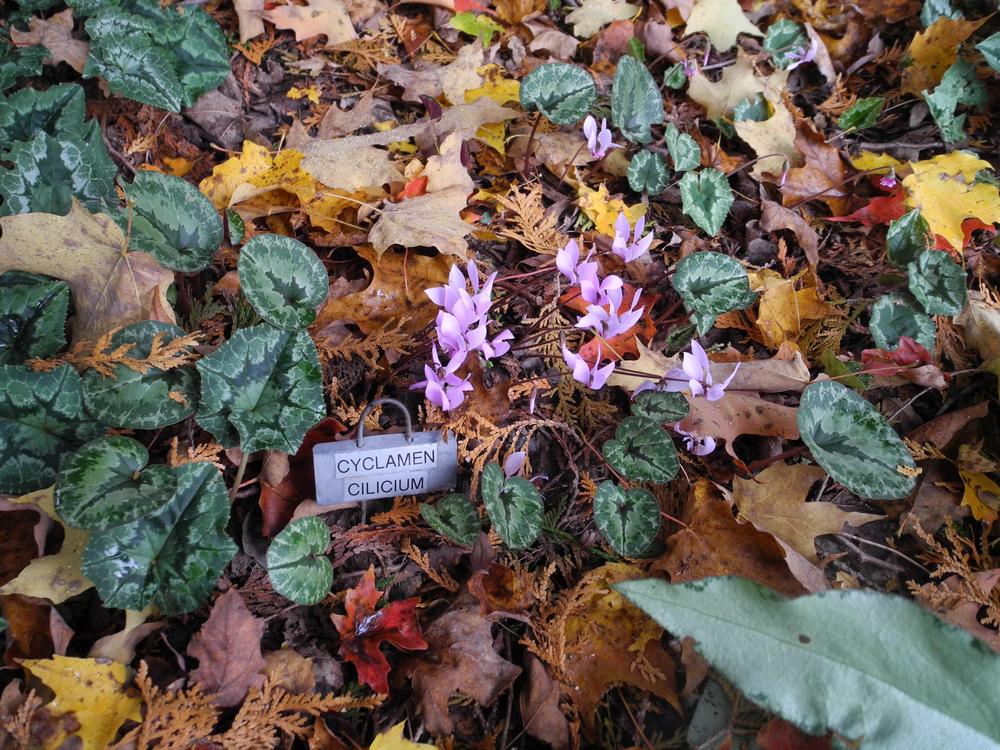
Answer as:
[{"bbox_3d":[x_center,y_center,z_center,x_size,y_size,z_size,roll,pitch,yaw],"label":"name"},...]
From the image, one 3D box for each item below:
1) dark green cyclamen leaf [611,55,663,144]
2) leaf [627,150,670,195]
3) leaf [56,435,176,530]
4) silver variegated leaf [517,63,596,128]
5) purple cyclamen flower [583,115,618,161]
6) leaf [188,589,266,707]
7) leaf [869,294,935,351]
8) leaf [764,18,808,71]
[{"bbox_3d":[0.104,-0.210,0.615,0.038,0.016,0.078,-3,75,11],"label":"dark green cyclamen leaf"},{"bbox_3d":[0.107,-0.145,0.580,0.030,0.010,0.036,-2,72,-1],"label":"leaf"},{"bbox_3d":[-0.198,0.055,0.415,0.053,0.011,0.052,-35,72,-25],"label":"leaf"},{"bbox_3d":[0.050,-0.239,0.690,0.062,0.013,0.057,-22,82,-1],"label":"silver variegated leaf"},{"bbox_3d":[0.079,-0.188,0.640,0.026,0.026,0.022,6,50,5],"label":"purple cyclamen flower"},{"bbox_3d":[-0.130,0.129,0.387,0.037,0.014,0.055,-1,60,-4],"label":"leaf"},{"bbox_3d":[0.246,-0.028,0.495,0.043,0.012,0.046,-22,62,-13],"label":"leaf"},{"bbox_3d":[0.270,-0.314,0.763,0.042,0.008,0.043,-36,76,3],"label":"leaf"}]

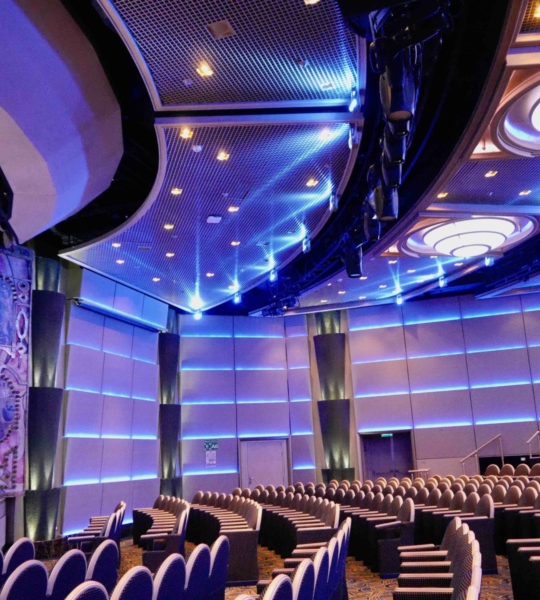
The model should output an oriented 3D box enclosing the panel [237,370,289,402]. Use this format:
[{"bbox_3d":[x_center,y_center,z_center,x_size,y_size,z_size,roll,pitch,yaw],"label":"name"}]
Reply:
[{"bbox_3d":[-0.226,2.406,18.136,1.467,0.892,0.060,1,-14,-17],"label":"panel"}]

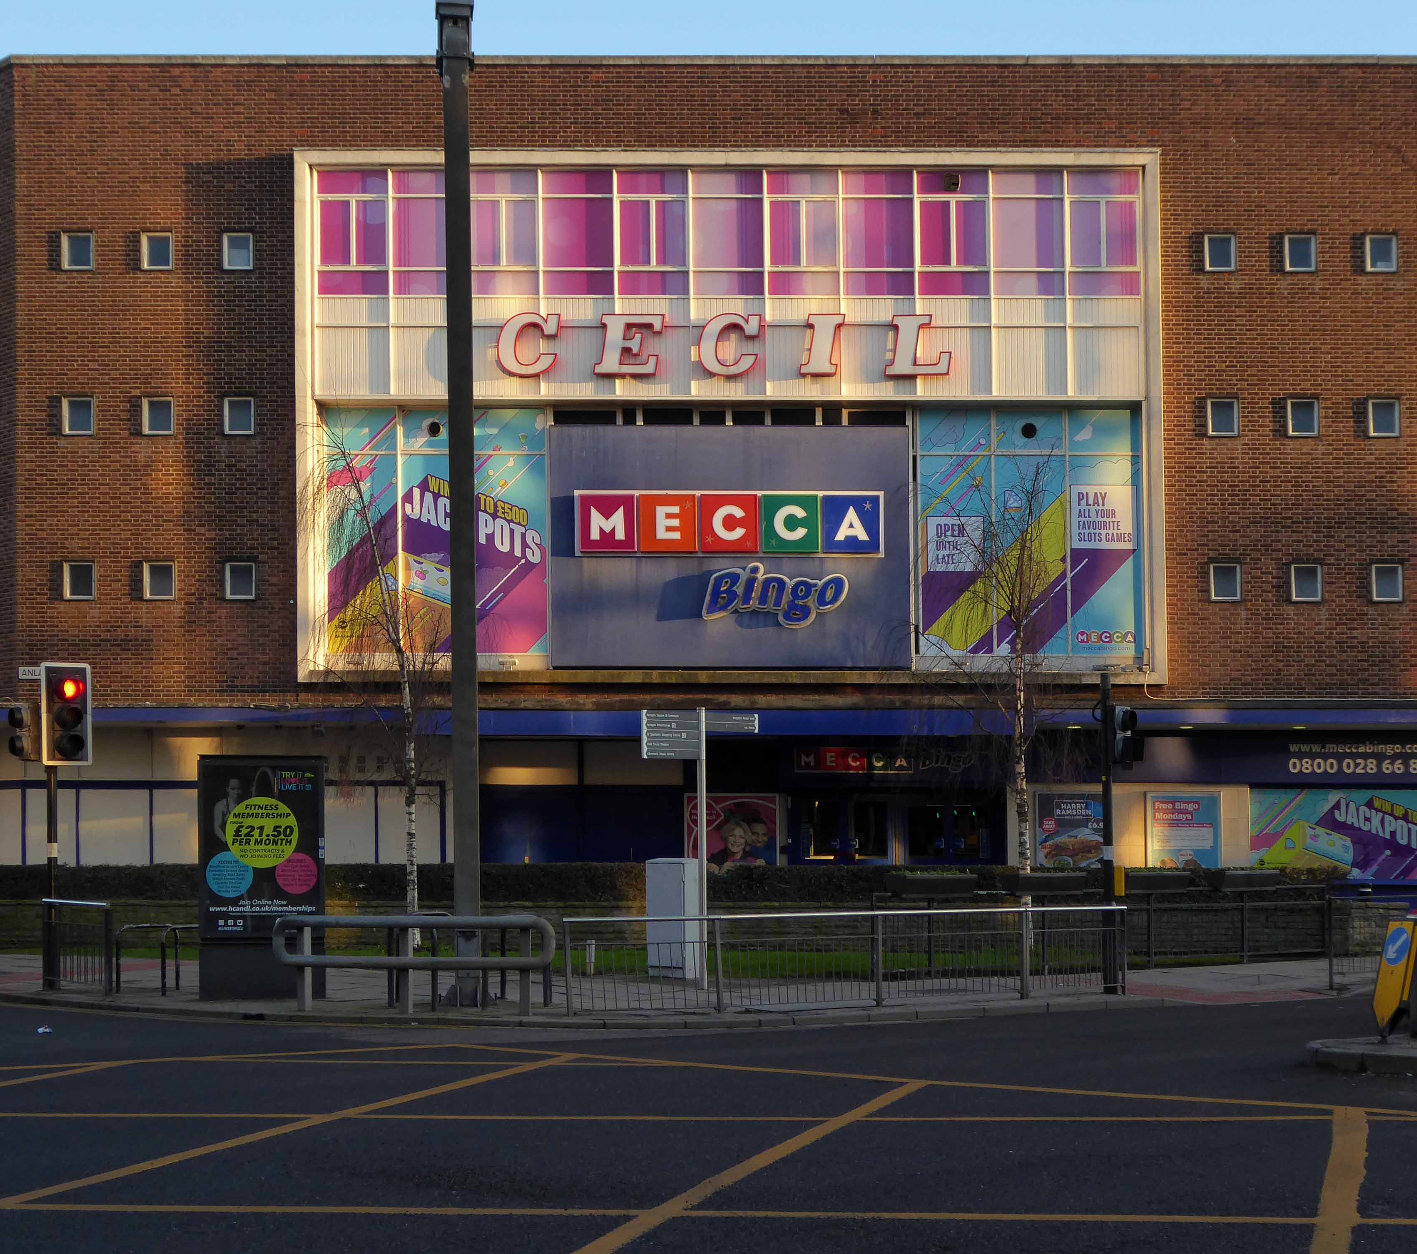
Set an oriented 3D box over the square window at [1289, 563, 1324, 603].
[{"bbox_3d":[9.792,-0.716,41.900,0.534,0.641,0.140,-1,-3,0],"label":"square window"}]

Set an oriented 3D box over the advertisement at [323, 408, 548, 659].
[{"bbox_3d":[-4.500,-1.540,42.200,3.700,4.100,0.120,0,-2,0],"label":"advertisement"}]

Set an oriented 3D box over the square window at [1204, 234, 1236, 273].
[{"bbox_3d":[8.387,-6.135,42.037,0.525,0.625,0.120,0,-2,0],"label":"square window"}]

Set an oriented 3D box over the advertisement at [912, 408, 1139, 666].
[{"bbox_3d":[5.282,-1.503,42.077,3.693,4.165,0.100,0,-2,0],"label":"advertisement"}]

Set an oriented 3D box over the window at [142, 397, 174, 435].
[{"bbox_3d":[-9.033,-3.454,42.049,0.525,0.625,0.120,0,-2,0],"label":"window"}]

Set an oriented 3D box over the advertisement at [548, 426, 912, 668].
[{"bbox_3d":[0.340,-1.305,41.600,5.922,3.948,0.200,-1,-3,0],"label":"advertisement"}]

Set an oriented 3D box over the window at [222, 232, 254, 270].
[{"bbox_3d":[-7.707,-6.147,41.900,0.513,0.641,0.140,-1,-3,0],"label":"window"}]

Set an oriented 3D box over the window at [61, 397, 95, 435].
[{"bbox_3d":[-10.326,-3.453,41.900,0.534,0.641,0.140,-1,-3,0],"label":"window"}]

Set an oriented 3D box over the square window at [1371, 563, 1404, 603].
[{"bbox_3d":[11.107,-0.716,41.900,0.556,0.641,0.140,-1,-3,0],"label":"square window"}]

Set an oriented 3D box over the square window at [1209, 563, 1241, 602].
[{"bbox_3d":[8.478,-0.739,41.956,0.525,0.625,0.120,0,-2,0],"label":"square window"}]

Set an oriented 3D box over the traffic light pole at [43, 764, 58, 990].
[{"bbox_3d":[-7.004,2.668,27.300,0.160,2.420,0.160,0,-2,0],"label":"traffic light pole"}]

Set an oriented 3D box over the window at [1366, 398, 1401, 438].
[{"bbox_3d":[11.077,-3.428,41.988,0.525,0.625,0.120,0,-2,0],"label":"window"}]

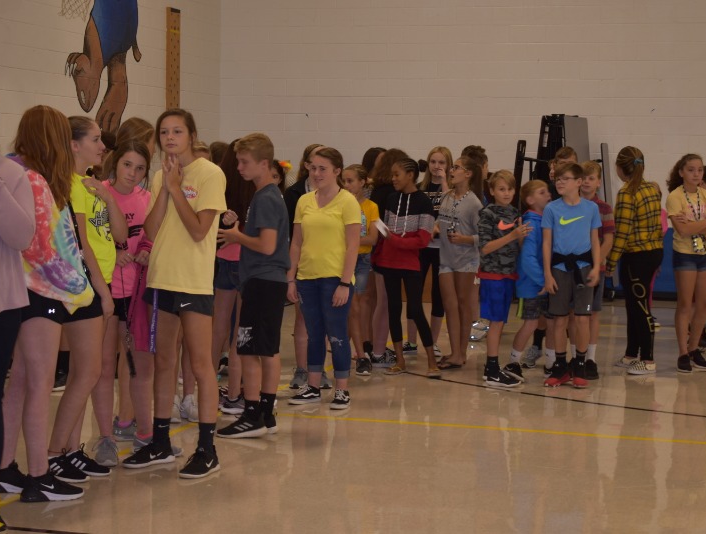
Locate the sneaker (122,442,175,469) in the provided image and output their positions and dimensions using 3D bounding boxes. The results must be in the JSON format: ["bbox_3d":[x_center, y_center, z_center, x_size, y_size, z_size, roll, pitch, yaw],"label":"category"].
[{"bbox_3d":[-0.968,0.879,7.282,0.275,0.108,0.100,-2,5,-37],"label":"sneaker"}]

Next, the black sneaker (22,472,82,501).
[{"bbox_3d":[-1.257,0.920,6.420,0.265,0.110,0.100,0,4,-8],"label":"black sneaker"}]

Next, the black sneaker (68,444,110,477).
[{"bbox_3d":[-1.209,0.881,6.982,0.260,0.115,0.100,3,4,27],"label":"black sneaker"}]

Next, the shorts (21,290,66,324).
[{"bbox_3d":[-1.351,0.117,6.569,0.265,0.270,0.340,0,4,-10],"label":"shorts"}]

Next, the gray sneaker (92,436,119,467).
[{"bbox_3d":[-1.163,0.864,7.240,0.098,0.110,0.258,0,4,-17],"label":"gray sneaker"}]

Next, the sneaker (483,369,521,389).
[{"bbox_3d":[0.993,0.725,10.144,0.255,0.107,0.092,2,4,20],"label":"sneaker"}]

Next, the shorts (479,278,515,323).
[{"bbox_3d":[0.948,0.194,10.100,0.225,0.340,0.265,3,4,28],"label":"shorts"}]

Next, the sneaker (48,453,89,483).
[{"bbox_3d":[-1.304,0.899,6.948,0.262,0.102,0.095,3,4,28],"label":"sneaker"}]

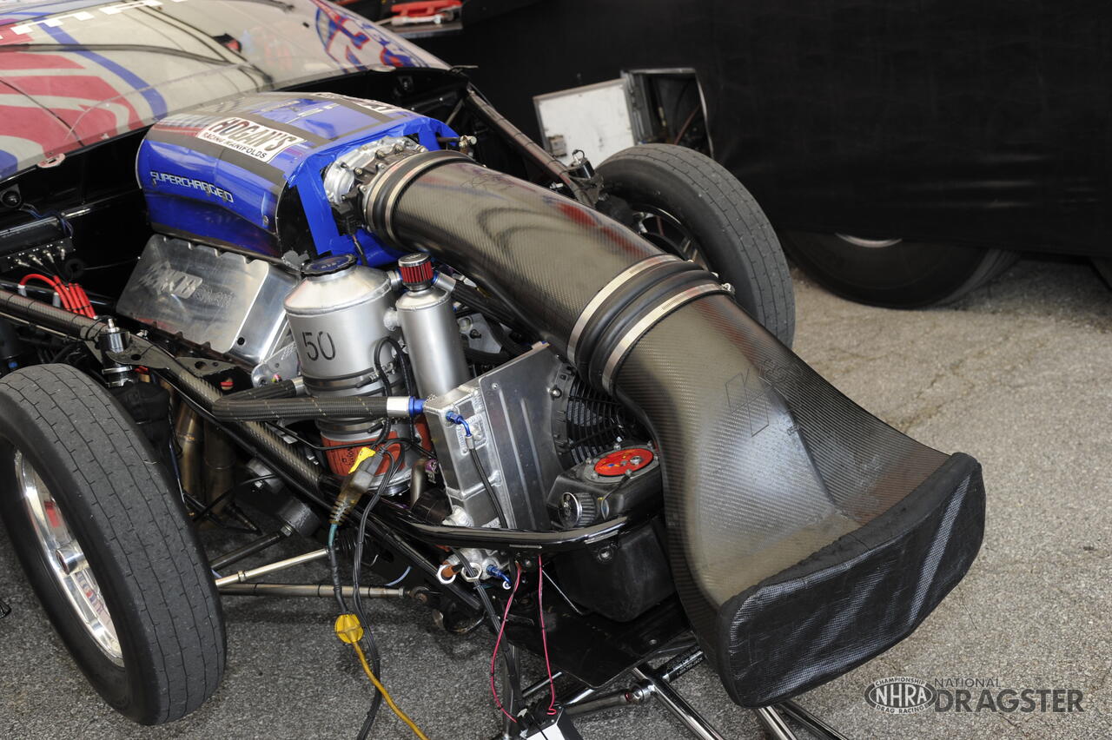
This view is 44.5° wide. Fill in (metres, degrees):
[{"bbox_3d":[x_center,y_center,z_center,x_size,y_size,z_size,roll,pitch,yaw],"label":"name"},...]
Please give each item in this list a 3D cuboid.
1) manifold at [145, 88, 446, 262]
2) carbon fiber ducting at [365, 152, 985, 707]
[{"bbox_3d":[-0.517,-0.414,2.759,0.415,0.288,0.638,-25,22,-33],"label":"manifold"},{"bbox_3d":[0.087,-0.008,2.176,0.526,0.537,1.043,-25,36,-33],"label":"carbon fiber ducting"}]

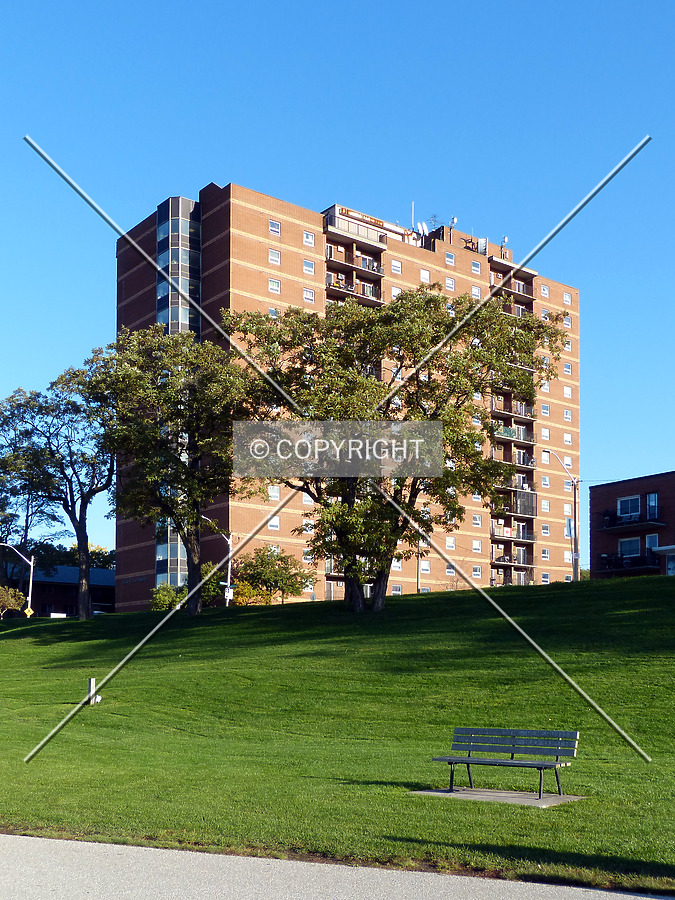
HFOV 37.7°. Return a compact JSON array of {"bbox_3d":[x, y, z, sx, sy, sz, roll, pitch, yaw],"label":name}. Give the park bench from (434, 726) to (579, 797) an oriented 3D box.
[{"bbox_3d":[2.194,4.106,13.005,1.830,0.803,0.655,-10,-15,38],"label":"park bench"}]

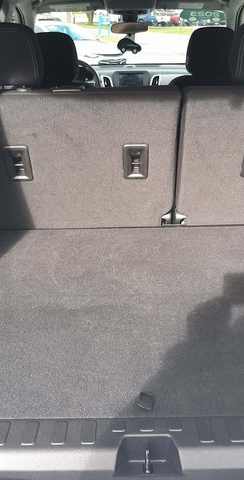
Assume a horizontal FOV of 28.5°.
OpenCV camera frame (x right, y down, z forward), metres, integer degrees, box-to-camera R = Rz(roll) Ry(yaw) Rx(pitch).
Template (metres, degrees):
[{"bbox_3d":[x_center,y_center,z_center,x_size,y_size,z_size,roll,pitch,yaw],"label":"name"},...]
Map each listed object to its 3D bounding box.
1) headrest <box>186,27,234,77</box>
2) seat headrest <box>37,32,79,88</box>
[{"bbox_3d":[0.411,-0.848,2.150,0.250,0.190,0.120,0,37,1],"label":"headrest"},{"bbox_3d":[-0.318,-0.812,2.150,0.250,0.190,0.120,0,37,1],"label":"seat headrest"}]

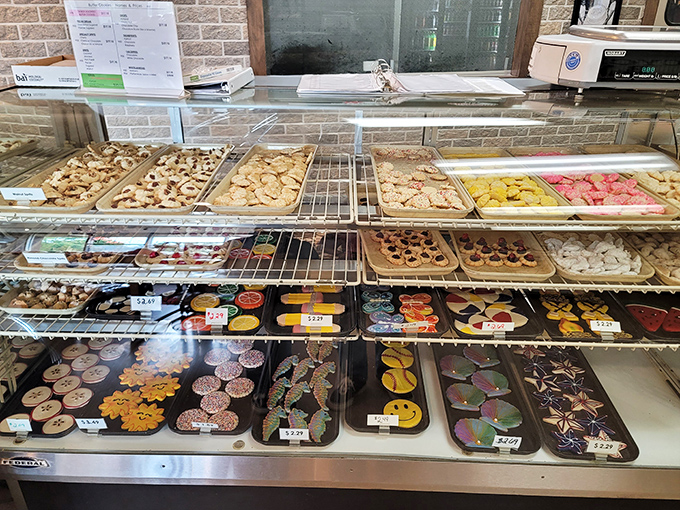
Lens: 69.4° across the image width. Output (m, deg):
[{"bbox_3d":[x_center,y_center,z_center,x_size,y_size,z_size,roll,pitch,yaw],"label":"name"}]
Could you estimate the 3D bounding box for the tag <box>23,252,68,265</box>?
[{"bbox_3d":[-0.702,0.009,1.175,0.101,0.034,0.003,1,40,1],"label":"tag"}]

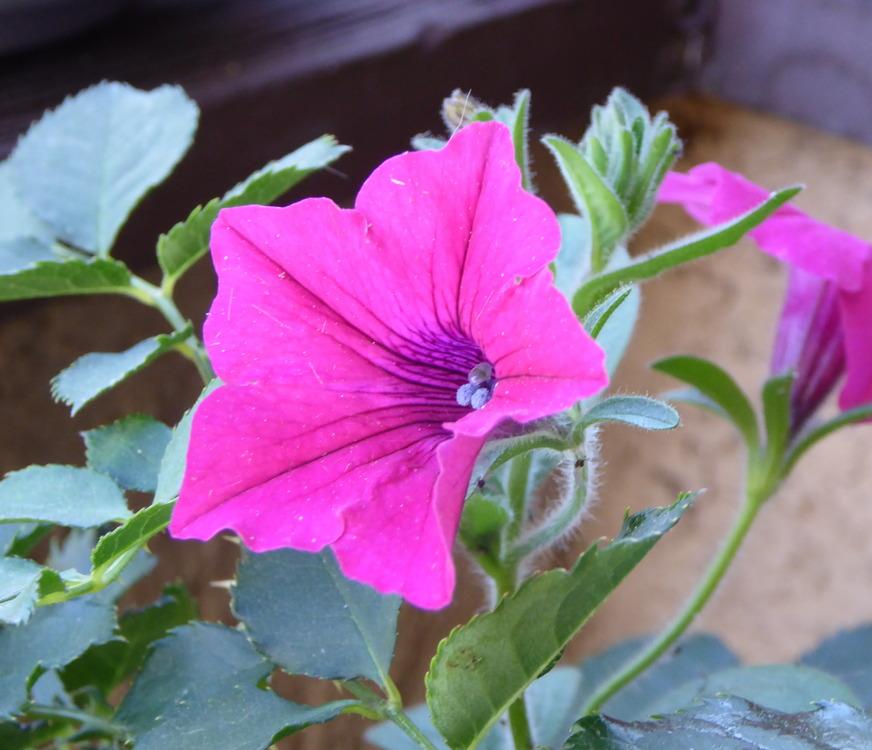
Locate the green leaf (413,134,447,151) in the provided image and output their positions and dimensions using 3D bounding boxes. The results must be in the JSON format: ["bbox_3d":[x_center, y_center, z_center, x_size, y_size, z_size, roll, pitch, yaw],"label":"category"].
[{"bbox_3d":[-0.001,-0.038,0.465,0.008,0.003,0.005,13,14,-19],"label":"green leaf"}]

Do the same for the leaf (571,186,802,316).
[{"bbox_3d":[0.040,-0.019,0.450,0.040,0.007,0.010,-27,-18,-3],"label":"leaf"}]

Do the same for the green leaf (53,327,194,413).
[{"bbox_3d":[-0.050,-0.001,0.452,0.024,0.005,0.011,-35,27,-12],"label":"green leaf"}]

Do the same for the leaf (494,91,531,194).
[{"bbox_3d":[0.013,-0.038,0.462,0.005,0.017,0.006,0,-6,-27],"label":"leaf"}]

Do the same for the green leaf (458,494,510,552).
[{"bbox_3d":[0.007,0.024,0.450,0.008,0.007,0.008,-17,-23,27],"label":"green leaf"}]

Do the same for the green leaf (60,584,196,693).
[{"bbox_3d":[-0.052,0.045,0.482,0.025,0.014,0.005,-35,48,-6],"label":"green leaf"}]

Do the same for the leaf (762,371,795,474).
[{"bbox_3d":[0.058,0.008,0.478,0.005,0.017,0.004,13,6,12],"label":"leaf"}]

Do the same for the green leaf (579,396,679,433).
[{"bbox_3d":[0.030,0.006,0.447,0.016,0.004,0.005,3,37,9],"label":"green leaf"}]

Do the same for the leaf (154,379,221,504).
[{"bbox_3d":[-0.037,0.011,0.455,0.014,0.023,0.004,14,-20,44],"label":"leaf"}]

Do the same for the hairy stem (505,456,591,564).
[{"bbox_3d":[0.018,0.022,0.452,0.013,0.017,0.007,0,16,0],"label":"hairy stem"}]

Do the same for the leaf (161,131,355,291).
[{"bbox_3d":[-0.030,-0.027,0.460,0.034,0.007,0.017,-37,15,-12],"label":"leaf"}]

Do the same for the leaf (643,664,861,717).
[{"bbox_3d":[0.058,0.060,0.525,0.038,0.006,0.022,-3,22,-12],"label":"leaf"}]

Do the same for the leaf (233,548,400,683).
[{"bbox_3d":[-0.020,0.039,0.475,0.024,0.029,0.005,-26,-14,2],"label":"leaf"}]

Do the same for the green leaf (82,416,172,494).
[{"bbox_3d":[-0.050,0.013,0.462,0.015,0.012,0.003,15,-22,6],"label":"green leaf"}]

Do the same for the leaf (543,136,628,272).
[{"bbox_3d":[0.024,-0.027,0.450,0.007,0.022,0.009,-26,-8,41],"label":"leaf"}]

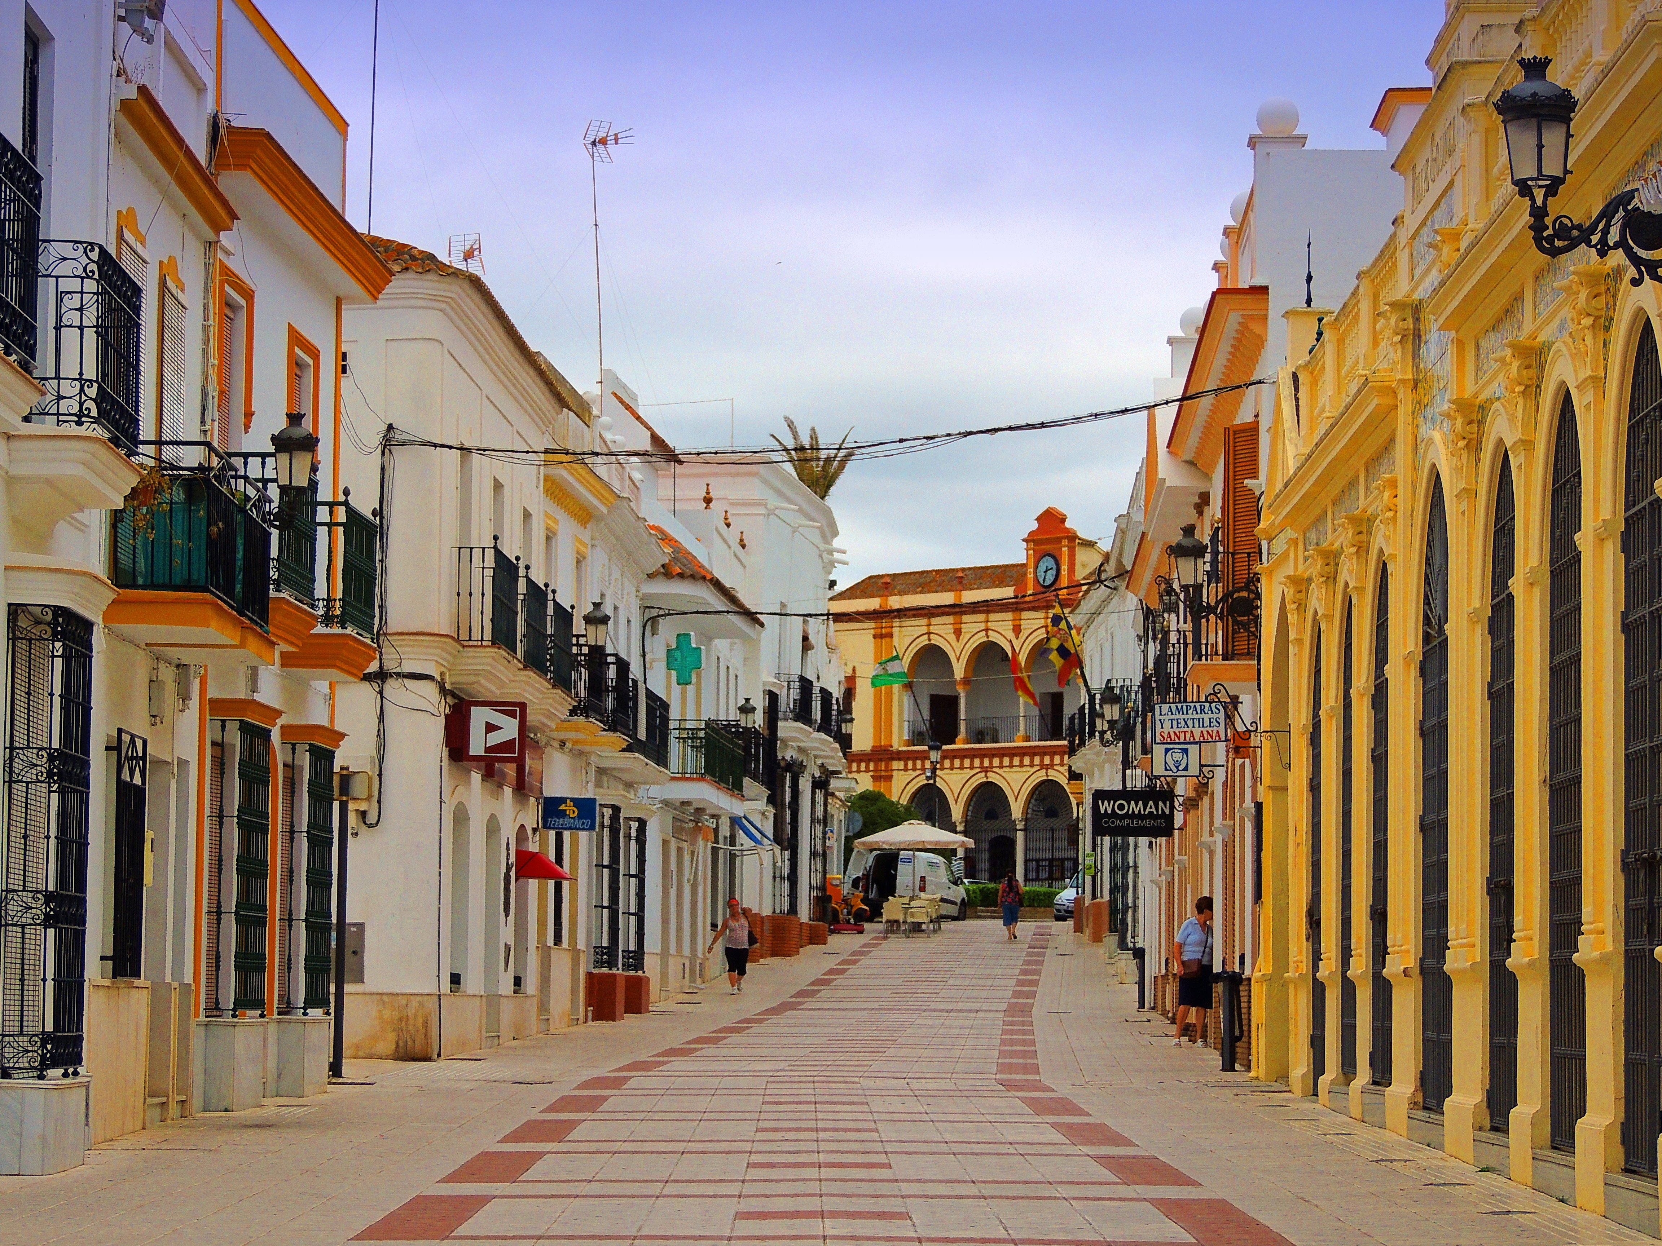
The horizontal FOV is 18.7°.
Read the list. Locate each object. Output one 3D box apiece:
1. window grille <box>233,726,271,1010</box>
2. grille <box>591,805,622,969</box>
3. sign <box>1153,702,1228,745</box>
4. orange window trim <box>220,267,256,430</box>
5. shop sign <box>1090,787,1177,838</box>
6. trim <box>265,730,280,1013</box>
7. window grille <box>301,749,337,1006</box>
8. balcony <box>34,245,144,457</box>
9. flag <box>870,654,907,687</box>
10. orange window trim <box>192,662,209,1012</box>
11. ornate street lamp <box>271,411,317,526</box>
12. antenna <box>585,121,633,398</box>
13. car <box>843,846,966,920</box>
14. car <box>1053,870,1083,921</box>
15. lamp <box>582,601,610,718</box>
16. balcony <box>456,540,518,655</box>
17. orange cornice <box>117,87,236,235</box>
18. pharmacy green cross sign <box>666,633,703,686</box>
[{"bbox_3d":[-4.156,1.754,35.892,0.100,2.070,1.300,0,-4,3],"label":"window grille"},{"bbox_3d":[-3.123,3.659,70.004,0.280,2.300,1.500,1,-4,2],"label":"grille"},{"bbox_3d":[3.317,0.922,46.500,0.670,0.380,0.050,0,-4,7],"label":"sign"},{"bbox_3d":[-4.259,-1.972,36.233,0.070,1.080,1.360,0,-4,3],"label":"orange window trim"},{"bbox_3d":[4.231,2.669,70.500,1.130,0.680,0.140,1,-4,2],"label":"shop sign"},{"bbox_3d":[-4.386,1.989,39.600,0.100,2.170,0.350,0,-4,2],"label":"trim"},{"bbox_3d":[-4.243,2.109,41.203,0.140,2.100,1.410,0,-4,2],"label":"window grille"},{"bbox_3d":[-4.038,-1.452,27.046,0.460,0.950,1.700,1,-4,-1],"label":"balcony"},{"bbox_3d":[1.975,1.602,170.371,1.250,1.120,0.300,-1,-5,17],"label":"flag"},{"bbox_3d":[-4.546,1.585,36.300,0.070,2.520,0.330,0,-4,2],"label":"orange window trim"},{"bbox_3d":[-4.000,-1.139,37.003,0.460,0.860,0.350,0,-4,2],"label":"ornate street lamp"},{"bbox_3d":[-3.181,-5.061,71.588,0.450,4.100,0.750,2,-6,-44],"label":"antenna"},{"bbox_3d":[2.287,7.031,133.363,1.820,1.820,4.380,-1,-5,16],"label":"car"},{"bbox_3d":[7.356,7.162,133.166,1.680,1.470,3.950,-1,-5,25],"label":"car"},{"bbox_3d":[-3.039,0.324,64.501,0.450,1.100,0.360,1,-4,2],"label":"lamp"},{"bbox_3d":[-3.813,-0.244,55.759,0.470,1.120,2.510,1,-4,2],"label":"balcony"},{"bbox_3d":[-4.433,-3.112,34.591,0.180,0.170,5.600,1,-4,0],"label":"orange cornice"},{"bbox_3d":[-2.293,0.573,79.500,0.820,0.820,0.120,-4,-6,45],"label":"pharmacy green cross sign"}]

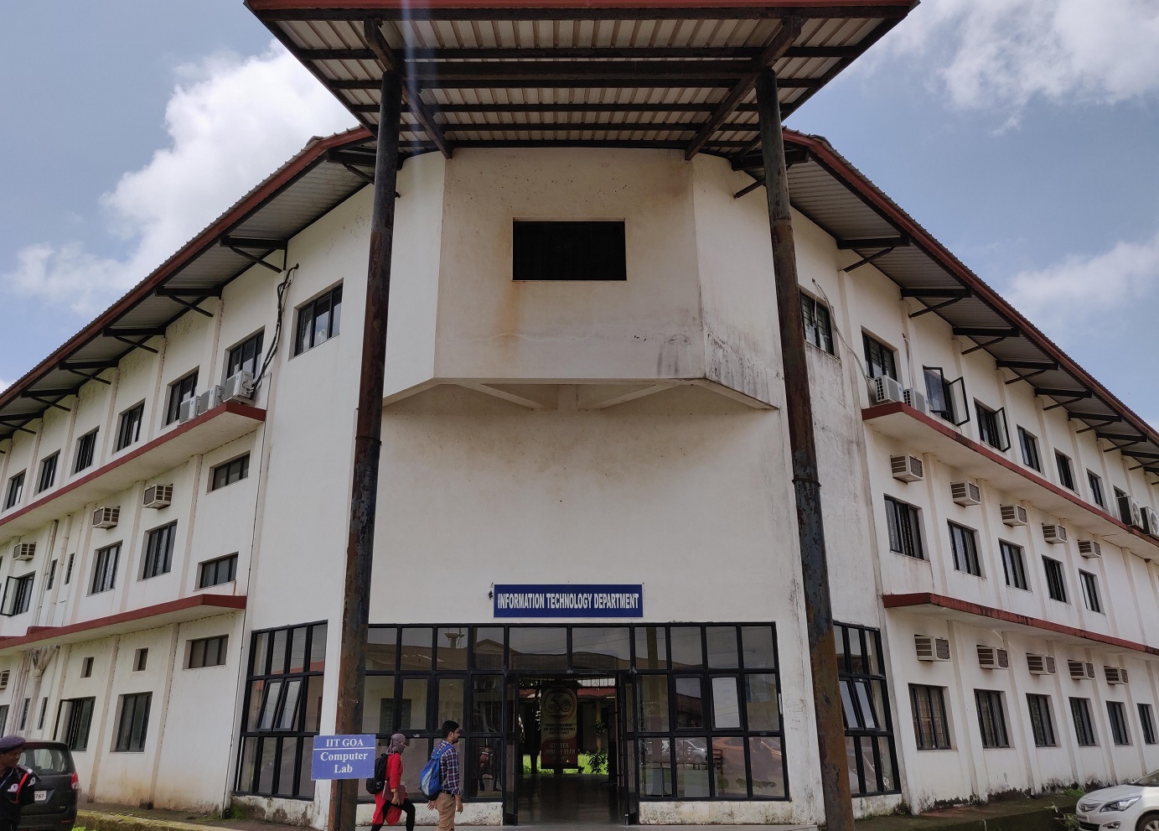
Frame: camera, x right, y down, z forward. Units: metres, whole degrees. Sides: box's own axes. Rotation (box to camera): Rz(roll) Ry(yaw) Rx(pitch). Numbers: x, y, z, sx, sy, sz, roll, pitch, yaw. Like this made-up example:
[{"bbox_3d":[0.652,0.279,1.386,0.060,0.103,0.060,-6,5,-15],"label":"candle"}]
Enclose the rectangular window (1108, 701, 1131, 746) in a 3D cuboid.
[{"bbox_3d":[14.670,8.403,22.858,1.530,1.125,0.120,19,-27,-40],"label":"rectangular window"}]

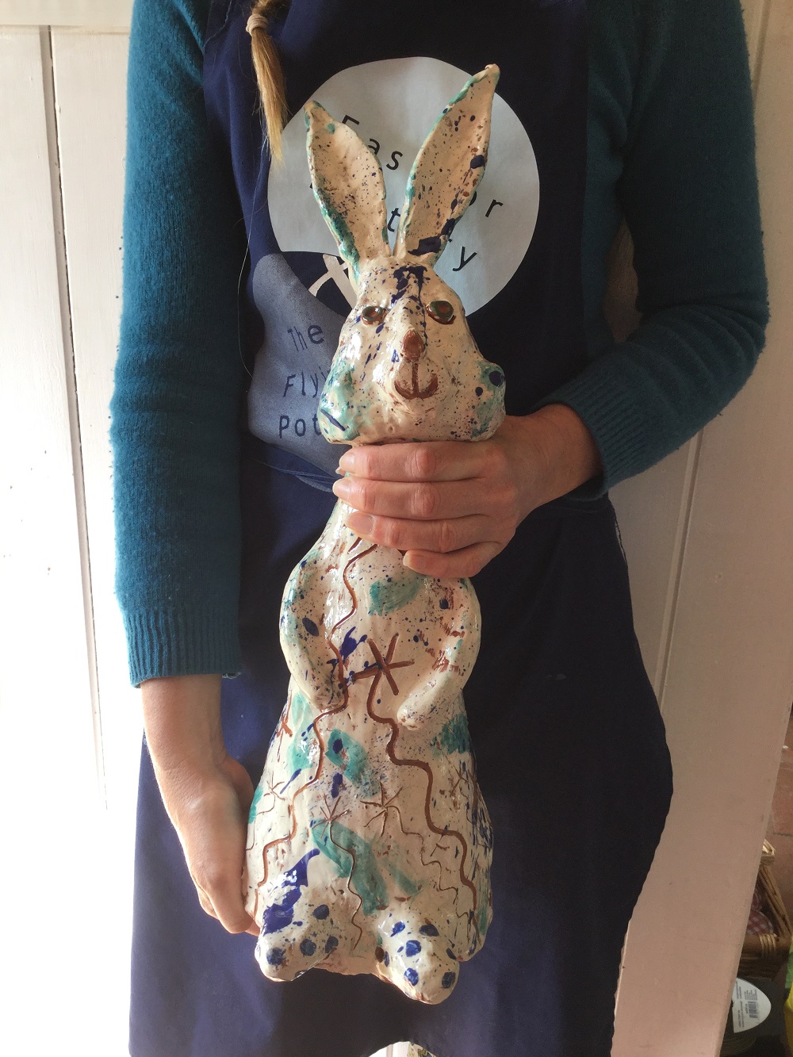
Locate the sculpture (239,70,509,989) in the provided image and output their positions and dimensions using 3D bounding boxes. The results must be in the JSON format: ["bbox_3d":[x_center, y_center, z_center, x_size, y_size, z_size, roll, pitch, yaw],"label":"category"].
[{"bbox_3d":[-0.007,0.006,0.562,0.152,0.550,0.135,3,9,4],"label":"sculpture"}]

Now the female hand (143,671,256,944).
[{"bbox_3d":[-0.125,0.180,0.617,0.075,0.168,0.085,-14,6,-23],"label":"female hand"}]

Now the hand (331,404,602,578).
[{"bbox_3d":[0.042,-0.025,0.552,0.155,0.092,0.088,-8,10,-13],"label":"hand"}]

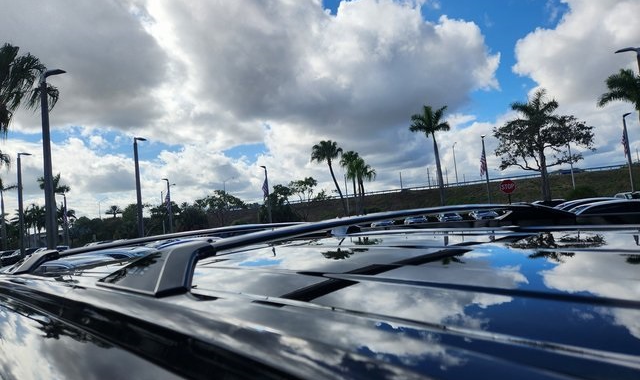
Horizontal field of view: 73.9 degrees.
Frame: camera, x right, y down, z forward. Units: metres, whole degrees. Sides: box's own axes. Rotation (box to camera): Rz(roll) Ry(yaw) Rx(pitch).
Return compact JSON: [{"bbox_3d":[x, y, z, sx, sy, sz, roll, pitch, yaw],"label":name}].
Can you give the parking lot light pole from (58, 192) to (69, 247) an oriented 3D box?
[{"bbox_3d":[-36.130,4.366,59.920,0.400,7.500,1.050,-6,-3,20],"label":"parking lot light pole"}]

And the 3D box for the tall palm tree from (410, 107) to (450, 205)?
[{"bbox_3d":[10.143,-2.027,38.000,3.700,11.230,3.700,-5,-4,15],"label":"tall palm tree"}]

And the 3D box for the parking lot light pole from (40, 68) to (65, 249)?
[{"bbox_3d":[-8.524,-0.170,13.600,0.920,7.330,0.420,-5,-4,14],"label":"parking lot light pole"}]

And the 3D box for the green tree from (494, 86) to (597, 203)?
[{"bbox_3d":[17.872,-2.688,34.000,8.000,10.840,7.200,-6,-4,28],"label":"green tree"}]

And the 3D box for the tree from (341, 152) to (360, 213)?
[{"bbox_3d":[4.226,-0.206,53.769,2.350,9.410,2.400,-5,-3,0],"label":"tree"}]

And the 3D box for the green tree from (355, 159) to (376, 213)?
[{"bbox_3d":[6.232,0.146,54.791,2.850,8.480,2.700,-5,-3,0],"label":"green tree"}]

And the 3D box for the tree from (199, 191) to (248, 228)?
[{"bbox_3d":[-13.300,3.381,58.000,6.400,6.590,5.800,-4,-4,-13],"label":"tree"}]

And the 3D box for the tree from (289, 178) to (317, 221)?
[{"bbox_3d":[-2.214,1.775,59.825,3.880,7.110,3.600,-5,-3,0],"label":"tree"}]

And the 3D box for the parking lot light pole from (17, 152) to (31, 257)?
[{"bbox_3d":[-19.114,1.386,27.846,0.400,7.500,1.050,-6,-3,20],"label":"parking lot light pole"}]

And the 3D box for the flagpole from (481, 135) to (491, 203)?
[{"bbox_3d":[13.354,-0.631,34.000,0.550,7.460,0.750,-6,-4,20],"label":"flagpole"}]

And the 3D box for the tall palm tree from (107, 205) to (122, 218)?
[{"bbox_3d":[-41.081,6.770,85.000,3.200,7.700,3.200,-3,-4,-26],"label":"tall palm tree"}]

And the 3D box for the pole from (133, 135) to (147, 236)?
[{"bbox_3d":[-10.159,0.643,24.200,0.400,7.250,0.920,-6,-4,24],"label":"pole"}]

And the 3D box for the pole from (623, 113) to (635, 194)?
[{"bbox_3d":[22.645,-1.890,30.856,0.400,7.500,1.050,-6,-3,20],"label":"pole"}]

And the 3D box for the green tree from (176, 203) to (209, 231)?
[{"bbox_3d":[-16.792,4.248,56.000,4.200,5.180,4.000,-3,-4,-17],"label":"green tree"}]

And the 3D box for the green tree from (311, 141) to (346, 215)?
[{"bbox_3d":[1.321,-0.692,51.738,3.970,10.650,3.800,-5,-3,0],"label":"green tree"}]

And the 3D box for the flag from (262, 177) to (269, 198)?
[{"bbox_3d":[-5.841,-0.161,45.738,0.800,2.300,0.300,-3,-3,-24],"label":"flag"}]

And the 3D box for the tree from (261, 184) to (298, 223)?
[{"bbox_3d":[-5.221,2.389,55.853,4.480,5.990,4.300,-5,-3,0],"label":"tree"}]

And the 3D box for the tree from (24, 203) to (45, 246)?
[{"bbox_3d":[-46.837,6.109,70.000,3.300,8.110,3.300,-2,-4,-34],"label":"tree"}]

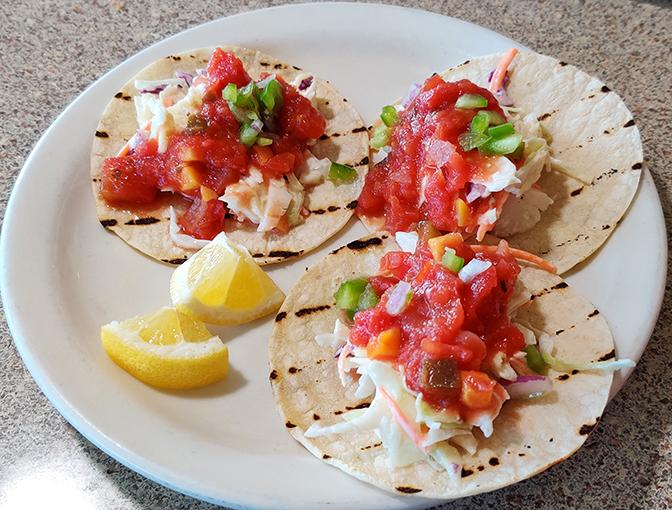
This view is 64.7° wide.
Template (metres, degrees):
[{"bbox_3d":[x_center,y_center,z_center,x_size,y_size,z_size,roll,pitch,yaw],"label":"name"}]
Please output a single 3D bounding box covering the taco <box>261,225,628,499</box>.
[{"bbox_3d":[0.043,0.027,0.213,0.140,0.042,0.132,-1,54,2],"label":"taco"}]

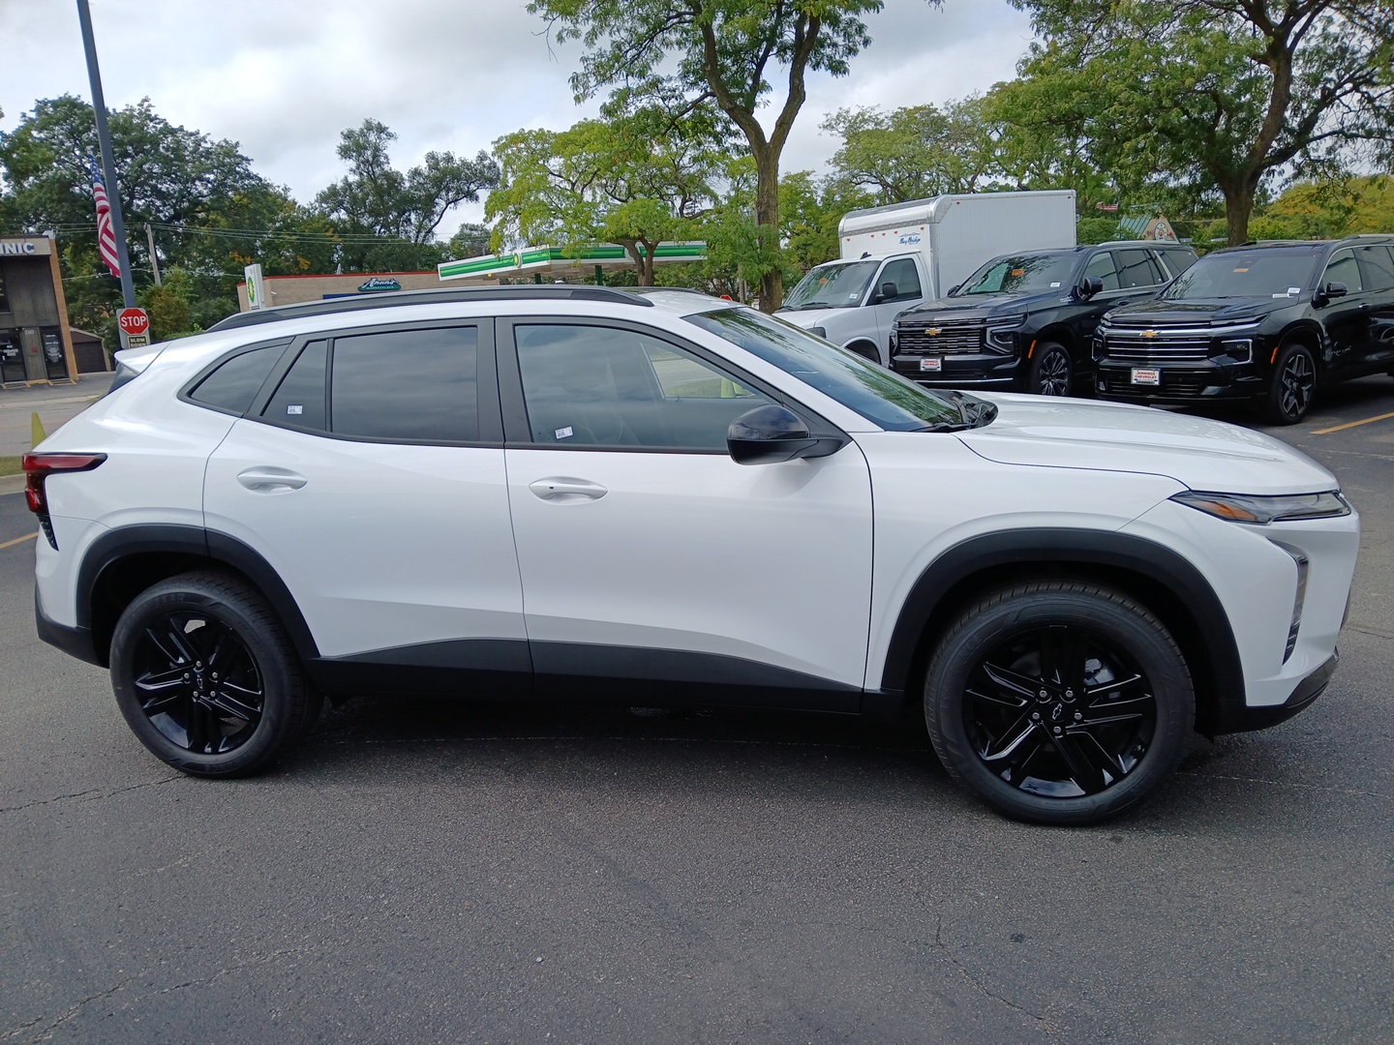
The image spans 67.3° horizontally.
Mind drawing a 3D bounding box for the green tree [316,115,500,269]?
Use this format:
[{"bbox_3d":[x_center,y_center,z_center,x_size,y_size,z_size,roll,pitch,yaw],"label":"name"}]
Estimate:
[{"bbox_3d":[-22.121,-22.777,82.912,15.000,17.000,15.000,-3,11,0],"label":"green tree"}]

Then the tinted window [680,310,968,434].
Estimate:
[{"bbox_3d":[0.493,-0.555,3.677,0.919,0.116,1.360,29,16,6],"label":"tinted window"}]

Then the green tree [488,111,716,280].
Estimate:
[{"bbox_3d":[-3.101,-10.027,37.288,8.351,8.785,7.934,-4,11,-4],"label":"green tree"}]

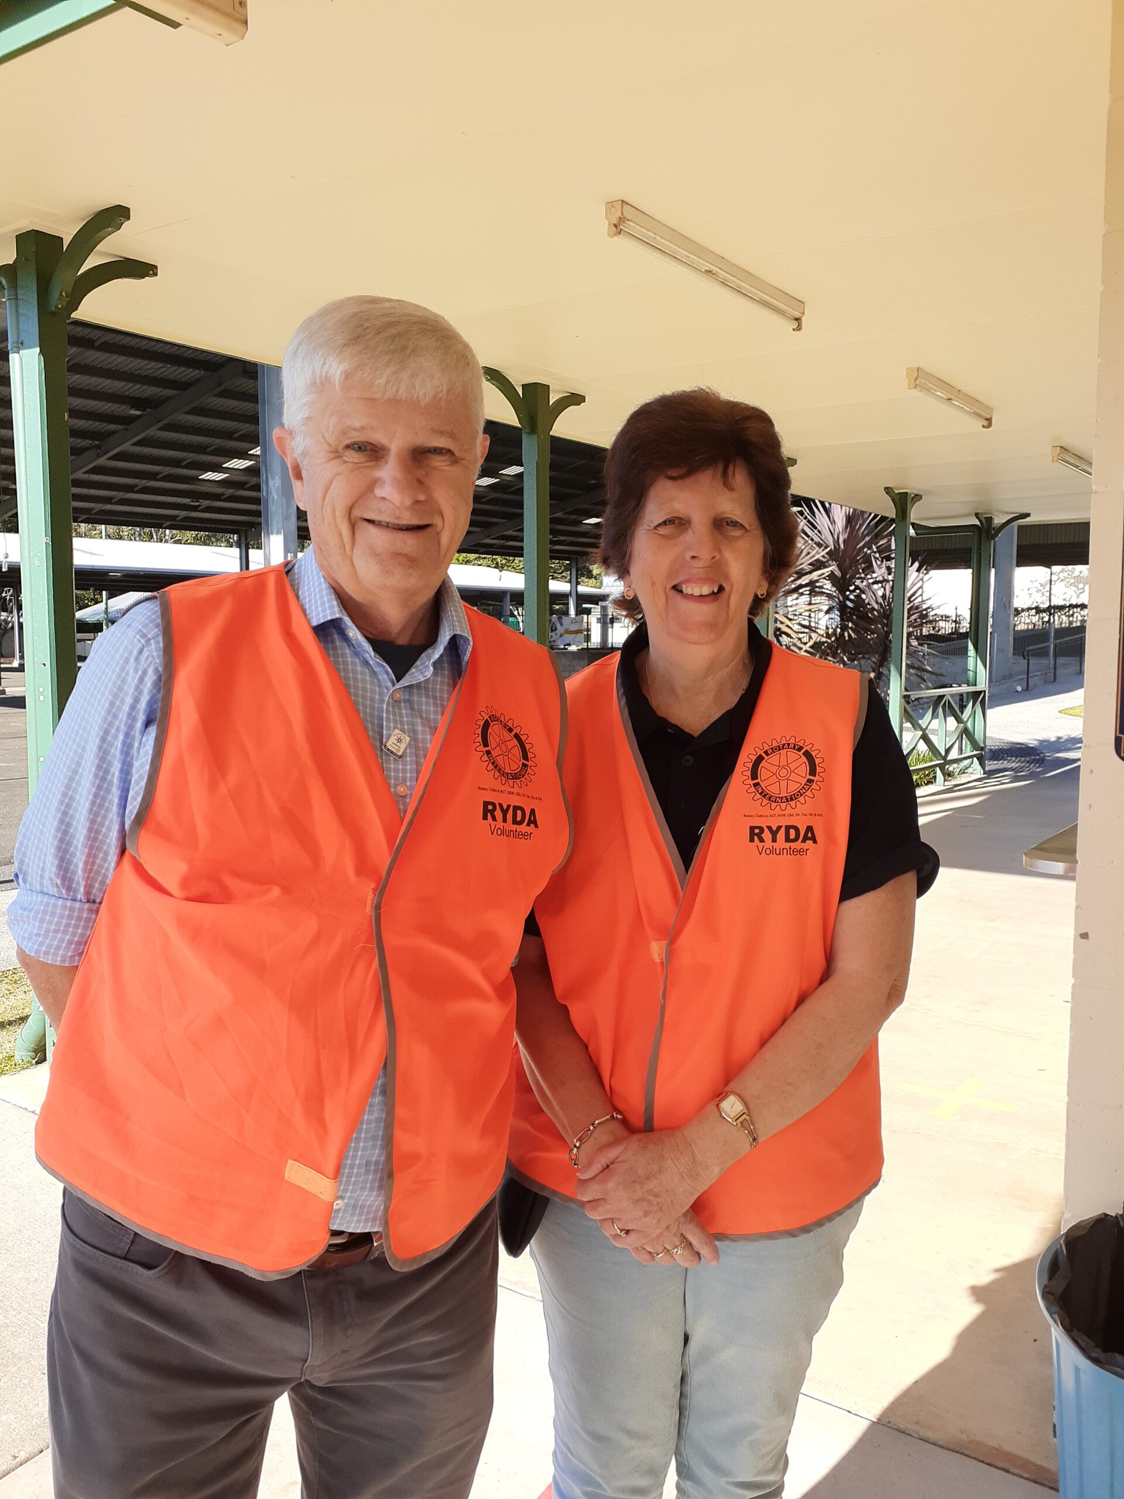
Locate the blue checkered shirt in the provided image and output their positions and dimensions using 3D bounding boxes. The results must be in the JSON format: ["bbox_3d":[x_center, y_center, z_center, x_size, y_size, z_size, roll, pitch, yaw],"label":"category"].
[{"bbox_3d":[-0.250,0.122,1.170,0.560,0.640,0.330,-3,6,-28],"label":"blue checkered shirt"}]

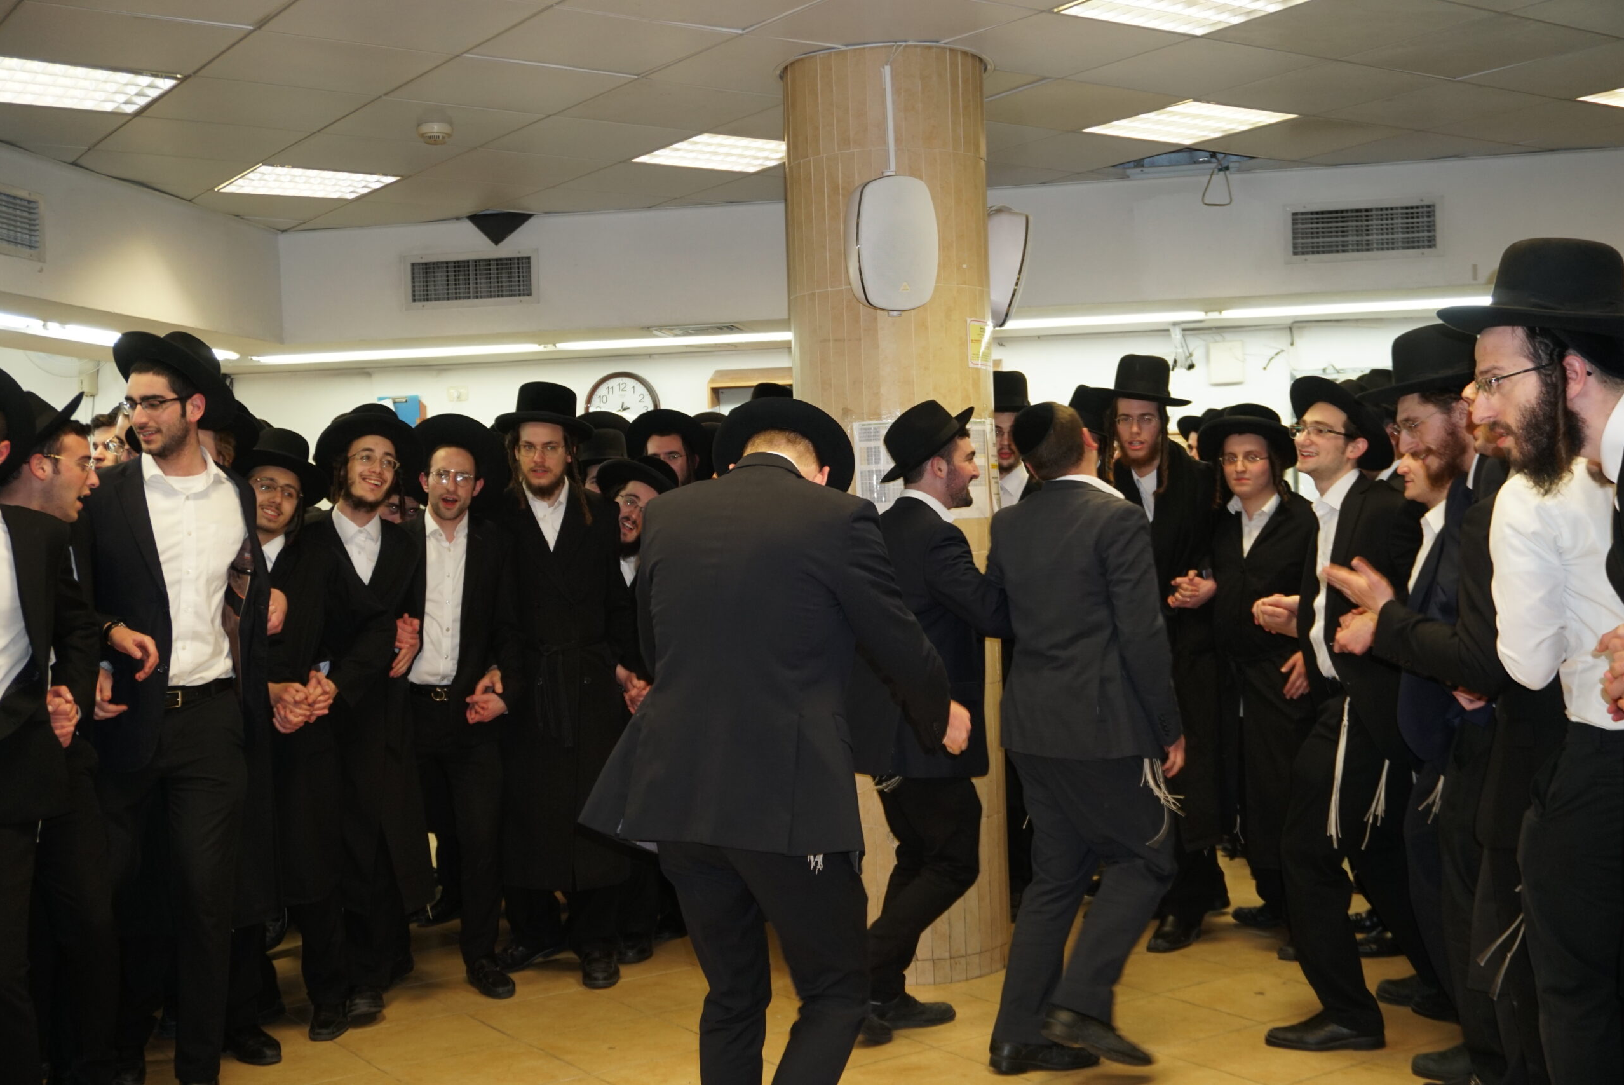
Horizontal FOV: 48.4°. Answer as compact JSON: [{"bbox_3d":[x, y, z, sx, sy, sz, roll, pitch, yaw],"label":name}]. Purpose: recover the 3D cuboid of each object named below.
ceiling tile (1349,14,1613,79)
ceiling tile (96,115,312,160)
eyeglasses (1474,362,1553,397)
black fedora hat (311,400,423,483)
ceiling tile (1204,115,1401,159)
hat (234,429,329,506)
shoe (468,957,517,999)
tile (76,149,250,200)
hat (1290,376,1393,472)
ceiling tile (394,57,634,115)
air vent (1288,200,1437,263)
[{"bbox_3d":[2.044,-1.522,5.553,0.600,0.020,0.600,-2,1,-35],"label":"ceiling tile"},{"bbox_3d":[-2.127,-1.413,6.320,0.600,0.020,0.600,-2,1,-35],"label":"ceiling tile"},{"bbox_3d":[1.009,-0.228,2.521,0.150,0.042,0.140,-14,-2,13],"label":"eyeglasses"},{"bbox_3d":[-1.267,-0.288,5.172,0.315,0.130,0.335,4,-35,-14],"label":"black fedora hat"},{"bbox_3d":[1.857,-1.548,6.888,0.600,0.020,0.600,-2,1,-35],"label":"ceiling tile"},{"bbox_3d":[-1.538,-0.217,5.200,0.310,0.140,0.340,23,-13,-21],"label":"hat"},{"bbox_3d":[-0.978,1.298,5.511,0.106,0.110,0.290,-2,1,-28],"label":"shoe"},{"bbox_3d":[-2.472,-1.409,6.806,0.600,0.020,0.600,-3,1,-35],"label":"tile"},{"bbox_3d":[1.426,-0.339,4.790,0.330,0.130,0.305,43,-17,-26],"label":"hat"},{"bbox_3d":[-0.950,-1.439,5.676,0.600,0.020,0.600,-2,1,-35],"label":"ceiling tile"},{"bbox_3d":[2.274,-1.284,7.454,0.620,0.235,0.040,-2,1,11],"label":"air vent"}]

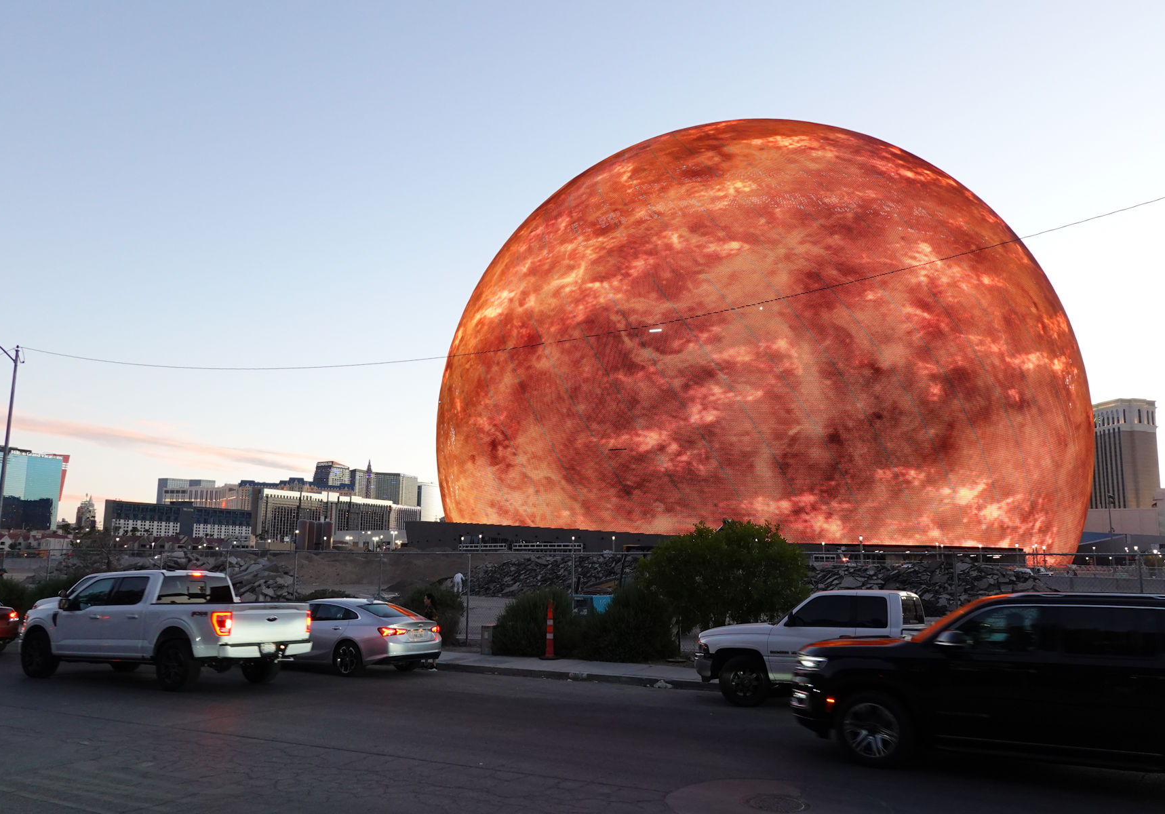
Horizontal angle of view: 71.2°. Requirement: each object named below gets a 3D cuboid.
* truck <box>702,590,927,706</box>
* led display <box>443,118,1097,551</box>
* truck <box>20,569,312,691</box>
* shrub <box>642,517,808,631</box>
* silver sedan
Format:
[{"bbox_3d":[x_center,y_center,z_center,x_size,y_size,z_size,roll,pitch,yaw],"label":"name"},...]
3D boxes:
[{"bbox_3d":[4.789,3.929,13.240,5.690,1.890,2.030,-5,-12,31],"label":"truck"},{"bbox_3d":[41.758,-14.289,217.406,157.000,112.000,157.000,1,-10,0],"label":"led display"},{"bbox_3d":[-8.113,4.171,15.650,5.880,1.980,2.100,-4,-11,25],"label":"truck"},{"bbox_3d":[3.155,4.106,18.066,3.600,3.000,3.200,-3,-11,22],"label":"shrub"},{"bbox_3d":[-5.286,4.760,17.302,4.930,1.460,1.860,-6,-12,34],"label":"silver sedan"}]

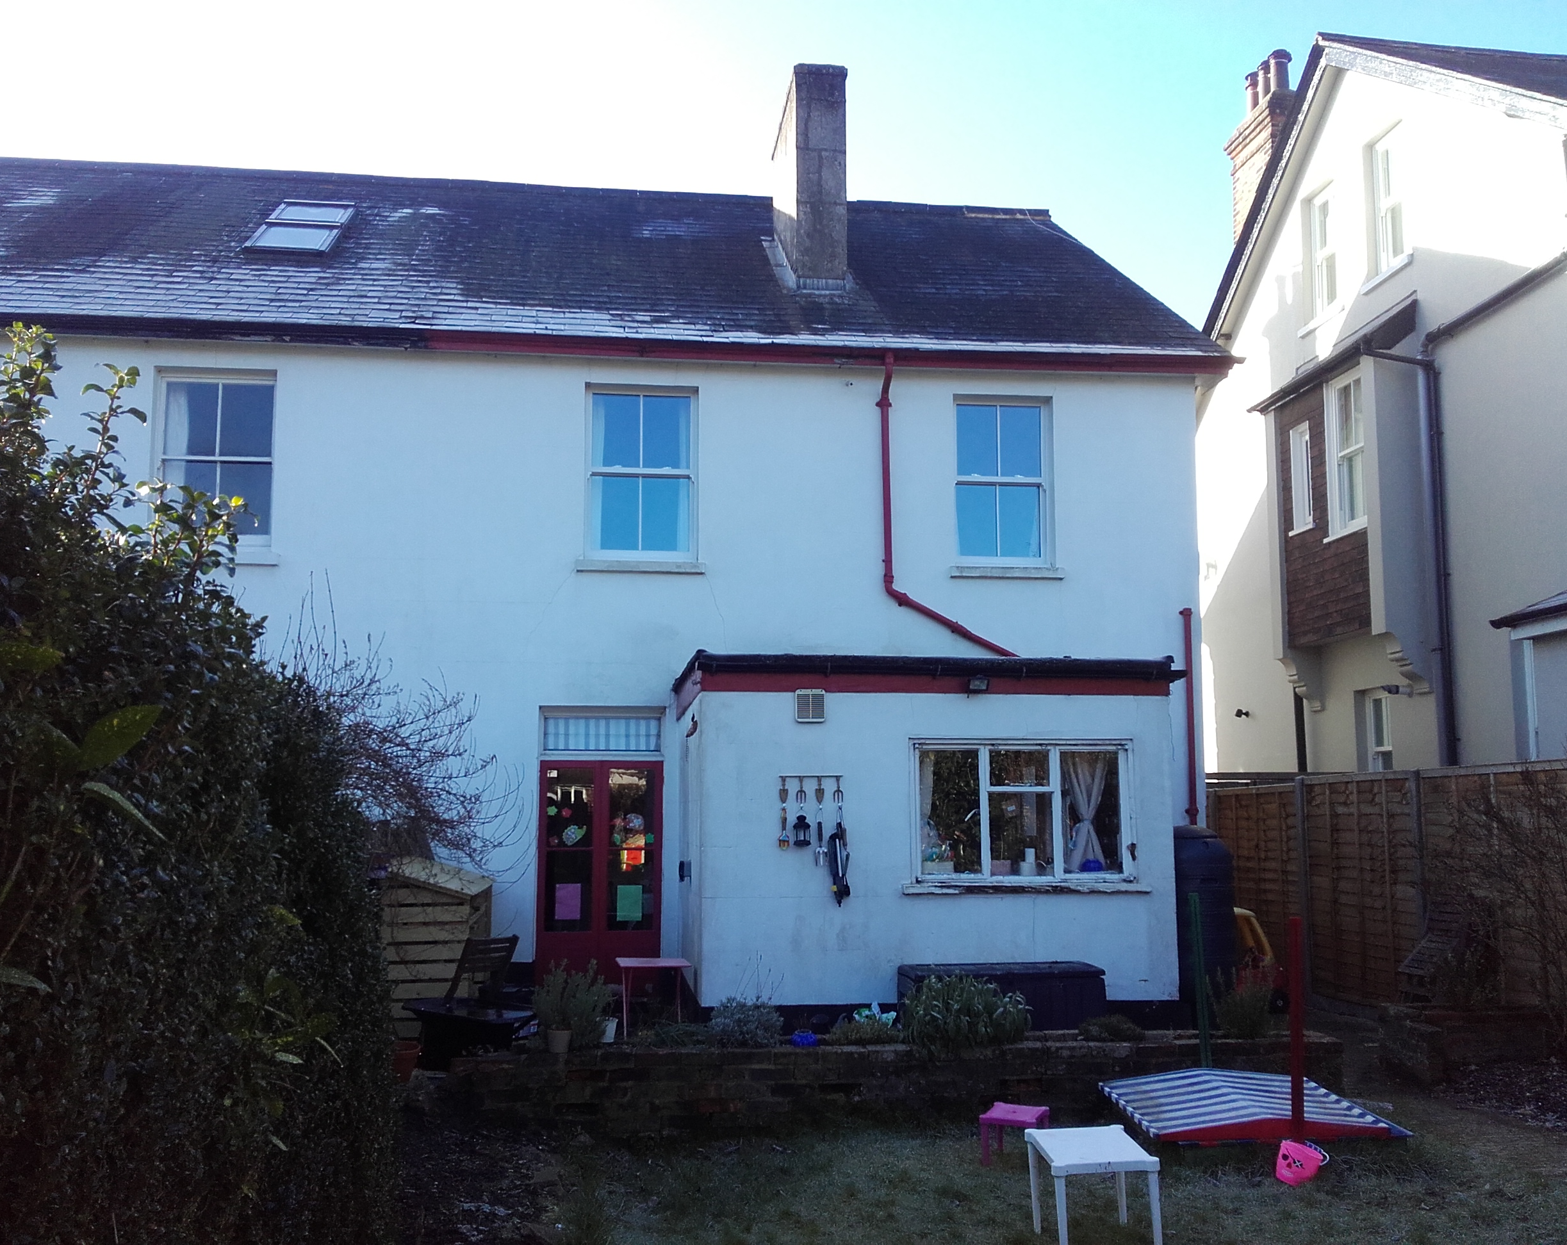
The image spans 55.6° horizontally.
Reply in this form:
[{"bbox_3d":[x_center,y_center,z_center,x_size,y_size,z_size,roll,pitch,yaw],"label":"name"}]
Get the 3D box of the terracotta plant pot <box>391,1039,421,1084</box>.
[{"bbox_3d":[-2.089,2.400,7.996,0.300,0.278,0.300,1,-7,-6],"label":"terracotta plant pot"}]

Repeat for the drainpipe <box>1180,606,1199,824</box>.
[{"bbox_3d":[3.543,0.826,12.975,0.090,1.935,0.090,1,-7,-6],"label":"drainpipe"}]

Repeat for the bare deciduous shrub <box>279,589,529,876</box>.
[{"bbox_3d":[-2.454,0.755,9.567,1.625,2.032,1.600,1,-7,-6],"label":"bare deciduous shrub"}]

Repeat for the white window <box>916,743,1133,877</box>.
[{"bbox_3d":[1.589,1.262,9.872,1.481,0.940,0.120,1,-7,-6],"label":"white window"}]

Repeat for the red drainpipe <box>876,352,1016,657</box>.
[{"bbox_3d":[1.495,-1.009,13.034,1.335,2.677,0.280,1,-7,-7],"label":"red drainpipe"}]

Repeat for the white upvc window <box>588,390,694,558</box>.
[{"bbox_3d":[-1.243,-1.291,13.054,0.955,1.523,0.100,1,-7,-7],"label":"white upvc window"}]

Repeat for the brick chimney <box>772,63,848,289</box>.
[{"bbox_3d":[0.266,-4.302,15.634,0.520,2.334,1.870,1,-7,-7],"label":"brick chimney"}]

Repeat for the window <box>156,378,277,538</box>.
[{"bbox_3d":[-4.808,-1.345,12.606,0.953,1.526,0.100,1,-7,-7],"label":"window"}]

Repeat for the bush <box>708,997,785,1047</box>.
[{"bbox_3d":[-0.193,2.052,7.638,0.394,0.254,0.380,1,-7,-6],"label":"bush"}]

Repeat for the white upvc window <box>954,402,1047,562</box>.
[{"bbox_3d":[1.958,-1.254,13.457,0.883,1.508,0.100,1,-7,-7],"label":"white upvc window"}]

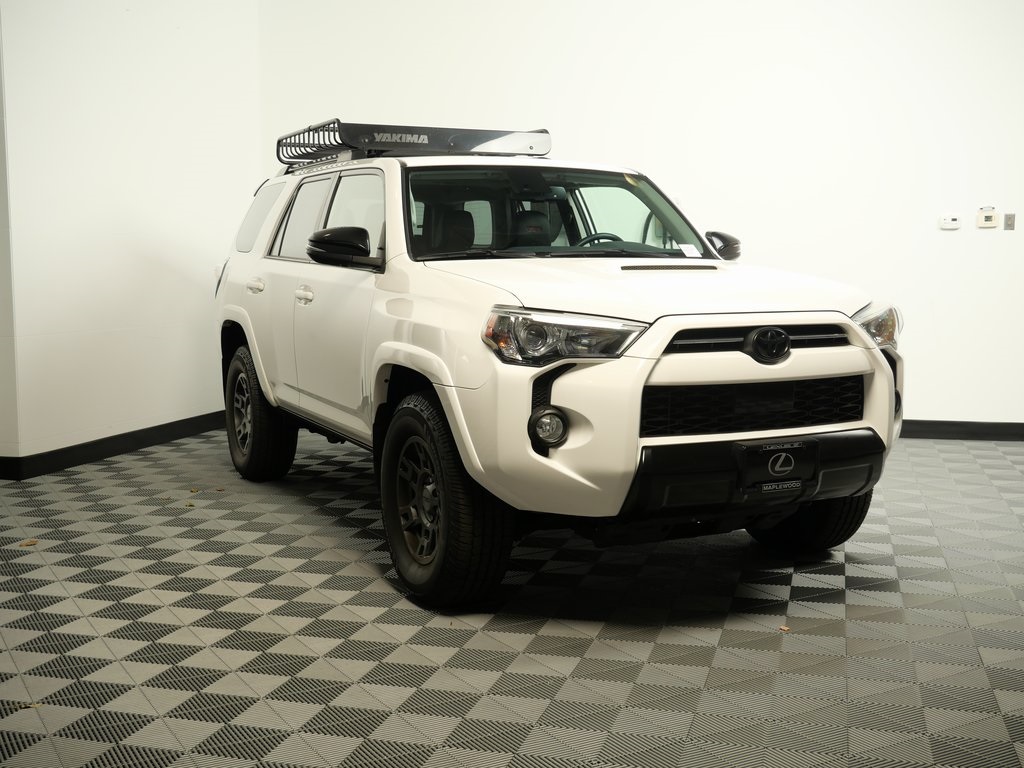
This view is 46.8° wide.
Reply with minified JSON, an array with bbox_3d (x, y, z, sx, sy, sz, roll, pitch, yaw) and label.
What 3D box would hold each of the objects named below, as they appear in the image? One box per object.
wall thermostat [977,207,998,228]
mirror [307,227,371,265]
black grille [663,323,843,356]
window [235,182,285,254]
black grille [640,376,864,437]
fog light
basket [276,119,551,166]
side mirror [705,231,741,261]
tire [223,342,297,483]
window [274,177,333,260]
[{"bbox_3d":[3.329,-1.164,8.274,0.143,0.148,0.040,1,6,15],"label":"wall thermostat"},{"bbox_3d":[-0.708,-0.564,4.839,0.250,0.160,0.150,-3,6,-25],"label":"mirror"},{"bbox_3d":[0.821,-0.152,3.901,0.750,0.090,0.090,-3,6,-25],"label":"black grille"},{"bbox_3d":[-1.495,-0.959,6.918,0.070,0.390,0.780,18,-3,-21],"label":"window"},{"bbox_3d":[0.823,0.070,3.921,0.900,0.165,0.090,-3,6,-25],"label":"black grille"},{"bbox_3d":[0.118,0.140,3.780,0.145,0.145,0.110,-2,6,-16],"label":"fog light"},{"bbox_3d":[-0.587,-1.331,6.718,1.210,0.180,1.330,-3,6,-25],"label":"basket"},{"bbox_3d":[1.013,-0.657,5.661,0.250,0.160,0.150,-3,6,-25],"label":"side mirror"},{"bbox_3d":[-1.458,0.166,6.845,0.270,0.790,0.790,-3,6,-25],"label":"tire"},{"bbox_3d":[-1.045,-0.814,5.945,0.070,0.420,0.790,18,-3,-26],"label":"window"}]

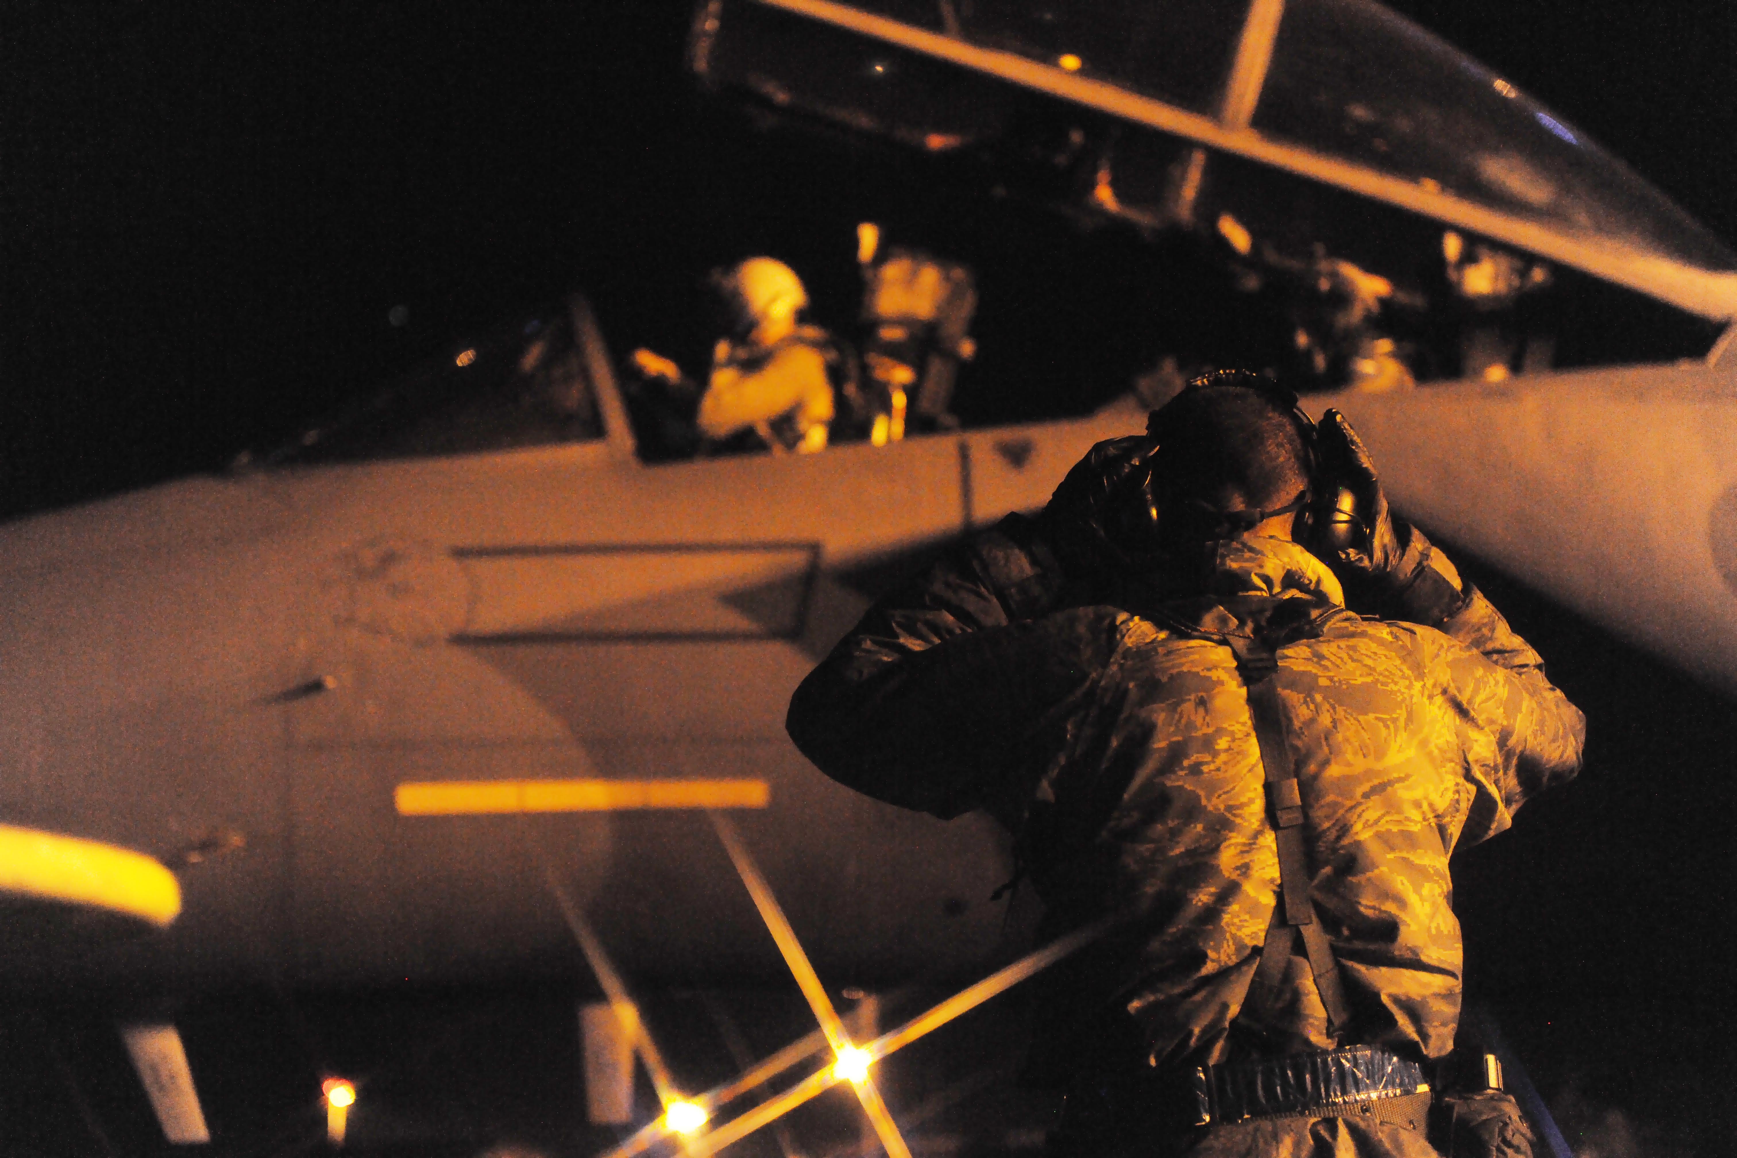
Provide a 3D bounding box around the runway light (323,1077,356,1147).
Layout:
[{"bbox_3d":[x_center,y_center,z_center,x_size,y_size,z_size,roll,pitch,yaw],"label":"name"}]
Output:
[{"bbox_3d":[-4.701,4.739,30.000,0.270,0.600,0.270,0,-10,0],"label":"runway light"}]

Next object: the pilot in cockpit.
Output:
[{"bbox_3d":[-0.570,-0.540,10.850,1.050,1.050,0.580,1,-10,-4],"label":"pilot in cockpit"}]

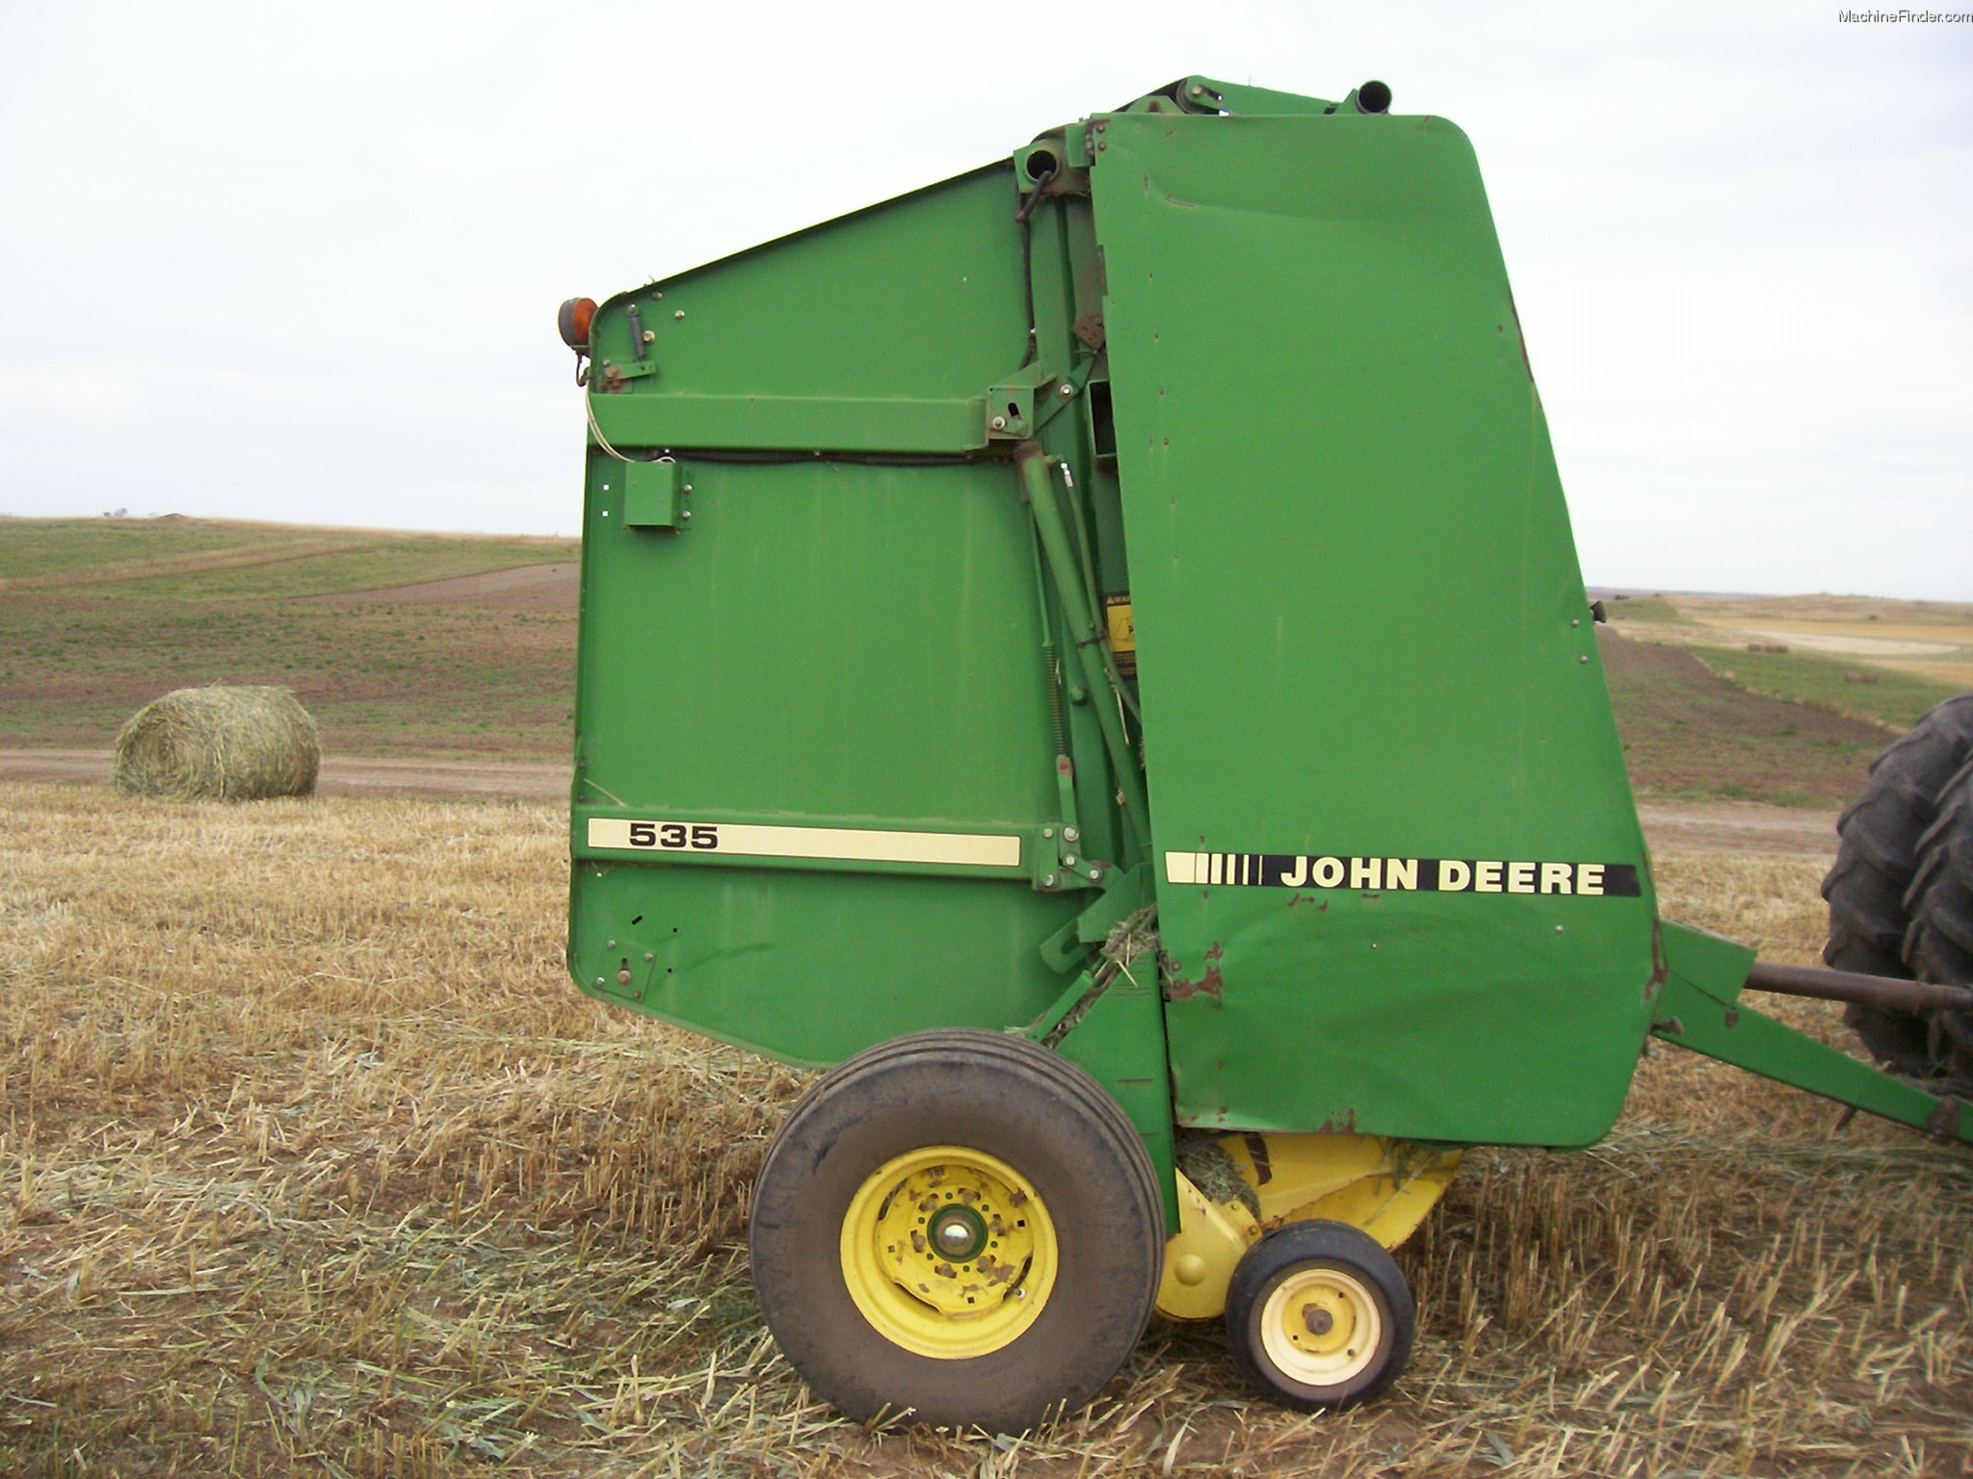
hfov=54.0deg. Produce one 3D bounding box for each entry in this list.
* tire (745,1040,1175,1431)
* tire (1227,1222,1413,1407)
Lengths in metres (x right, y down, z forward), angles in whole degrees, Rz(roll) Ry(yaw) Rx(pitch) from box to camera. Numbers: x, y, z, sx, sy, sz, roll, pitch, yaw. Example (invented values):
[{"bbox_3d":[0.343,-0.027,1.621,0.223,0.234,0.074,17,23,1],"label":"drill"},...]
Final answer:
[{"bbox_3d":[-0.053,0.948,3.735,0.780,0.775,0.320,1,3,8],"label":"tire"},{"bbox_3d":[0.671,1.162,3.900,0.375,0.373,0.155,1,3,6],"label":"tire"}]

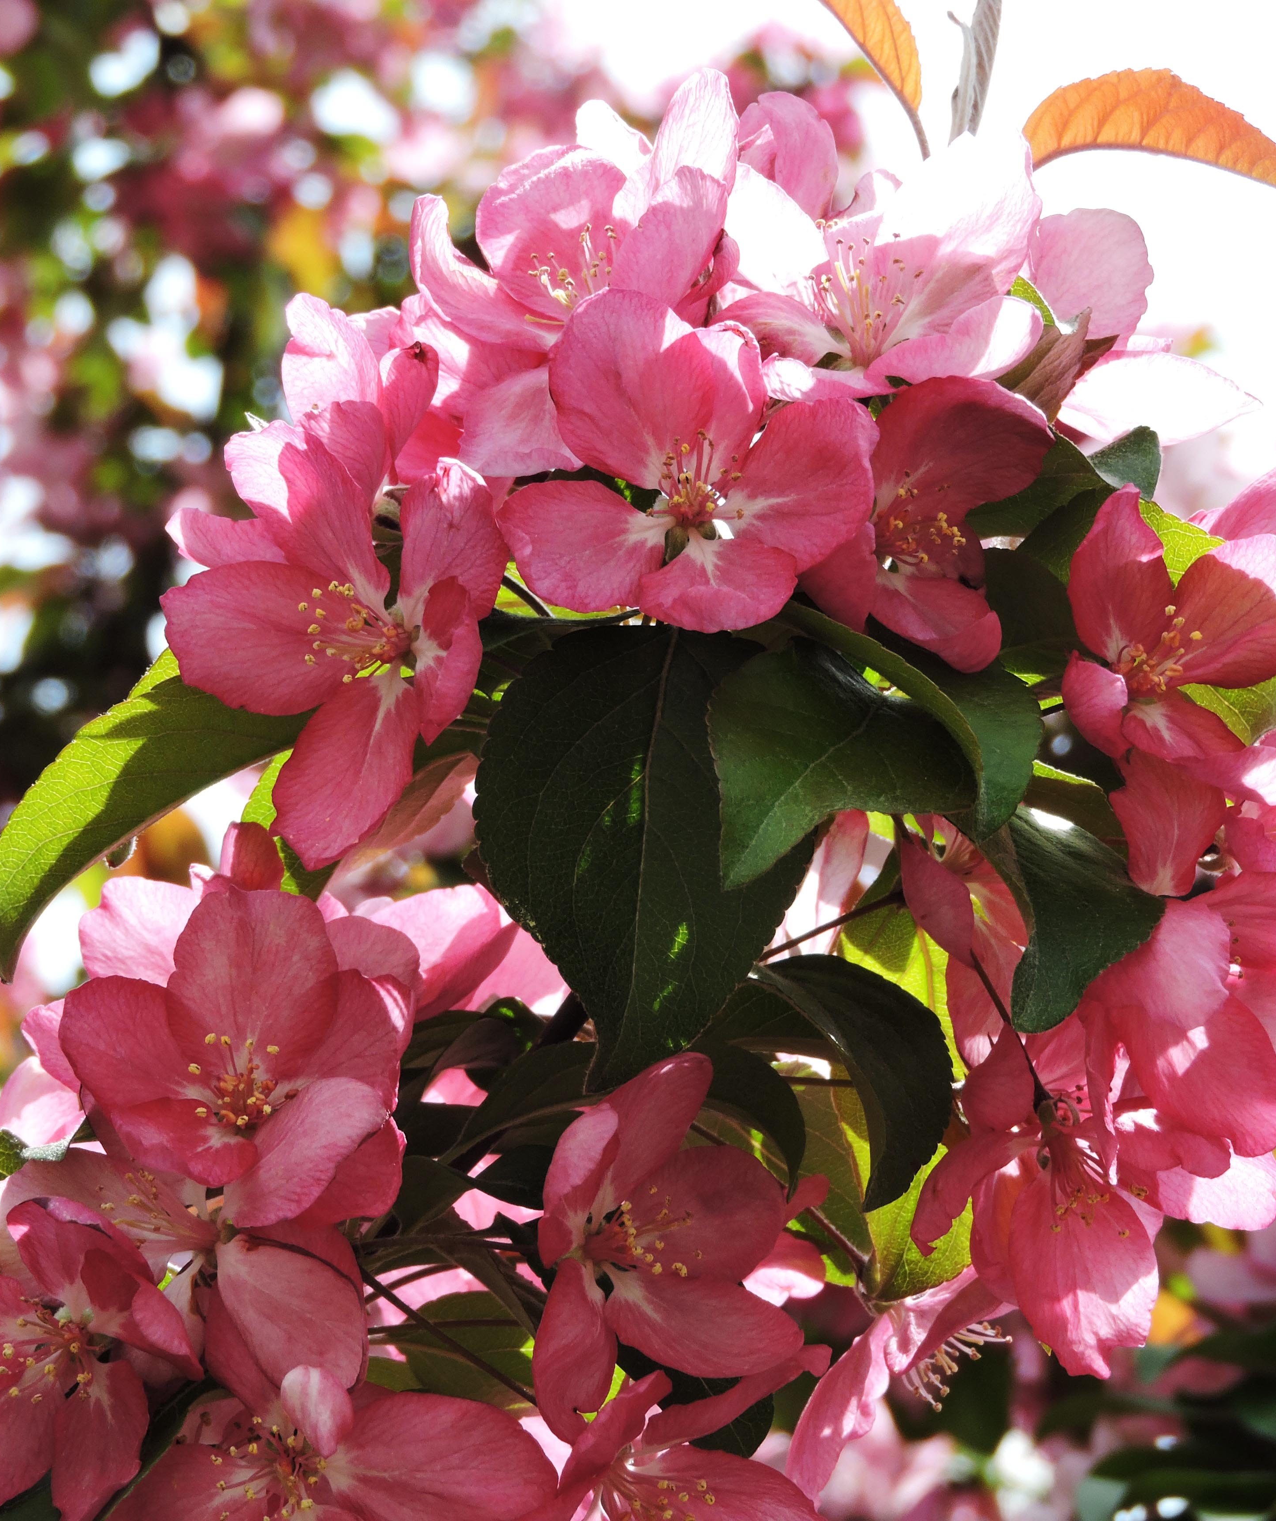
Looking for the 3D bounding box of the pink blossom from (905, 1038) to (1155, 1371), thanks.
[{"bbox_3d":[0.047,0.052,0.858,0.028,0.036,0.025,2,36,-16],"label":"pink blossom"}]

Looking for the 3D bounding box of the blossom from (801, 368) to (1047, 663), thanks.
[{"bbox_3d":[0.035,-0.030,0.925,0.036,0.037,0.024,6,4,-24],"label":"blossom"}]

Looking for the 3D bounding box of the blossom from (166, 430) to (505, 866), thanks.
[{"bbox_3d":[-0.035,-0.013,0.858,0.037,0.049,0.023,-5,-11,30],"label":"blossom"}]

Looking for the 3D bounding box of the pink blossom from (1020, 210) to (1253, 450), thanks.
[{"bbox_3d":[0.064,-0.056,0.945,0.024,0.034,0.034,-28,-6,-13],"label":"pink blossom"}]

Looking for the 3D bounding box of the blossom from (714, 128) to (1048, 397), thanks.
[{"bbox_3d":[0.029,-0.058,0.868,0.038,0.031,0.022,0,-41,0],"label":"blossom"}]

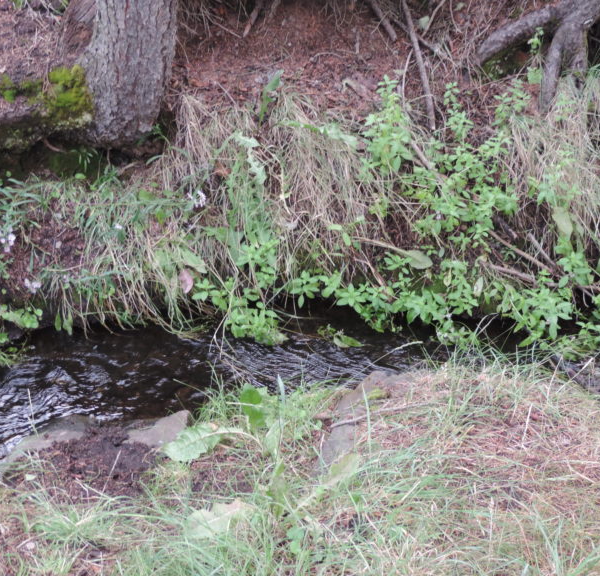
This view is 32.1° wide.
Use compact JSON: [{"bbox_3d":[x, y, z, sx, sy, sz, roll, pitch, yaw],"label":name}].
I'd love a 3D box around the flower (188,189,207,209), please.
[{"bbox_3d":[-0.328,-0.283,3.300,0.058,0.055,0.045,0,26,0],"label":"flower"}]

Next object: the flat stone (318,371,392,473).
[{"bbox_3d":[0.131,0.345,2.513,0.160,0.080,0.420,8,27,17],"label":"flat stone"}]

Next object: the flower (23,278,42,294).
[{"bbox_3d":[-0.808,-0.004,3.150,0.056,0.046,0.045,0,26,0],"label":"flower"}]

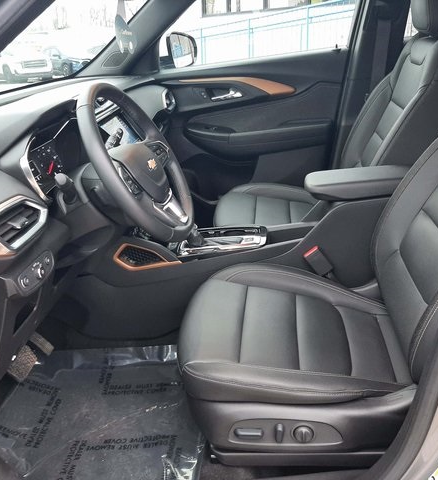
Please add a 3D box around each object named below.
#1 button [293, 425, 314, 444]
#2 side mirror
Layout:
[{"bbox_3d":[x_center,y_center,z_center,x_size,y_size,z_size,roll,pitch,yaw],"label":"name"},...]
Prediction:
[{"bbox_3d":[0.162,0.372,0.918,0.038,0.036,0.016,0,25,7],"label":"button"},{"bbox_3d":[-0.161,-0.825,2.119,0.085,0.160,0.200,5,26,19],"label":"side mirror"}]

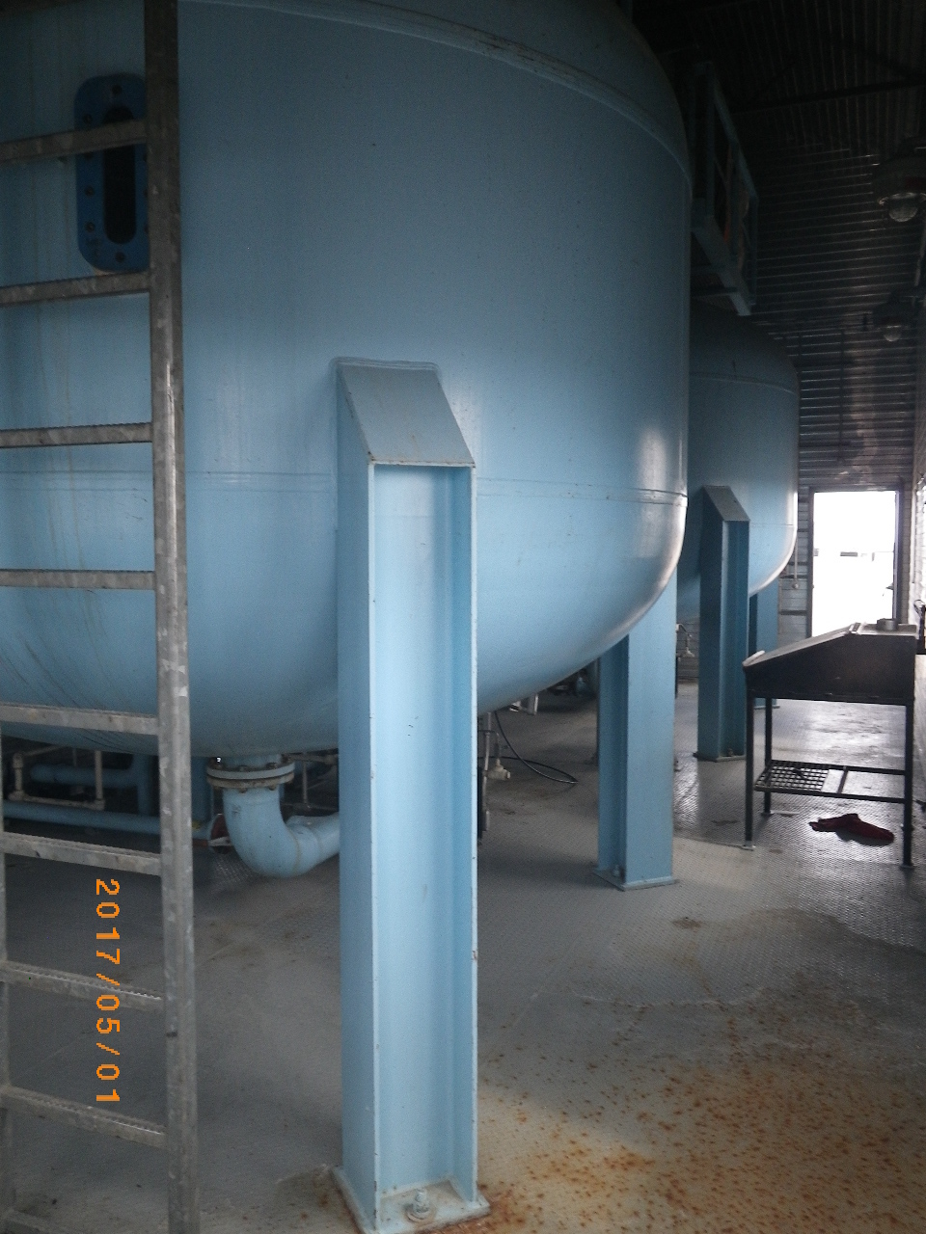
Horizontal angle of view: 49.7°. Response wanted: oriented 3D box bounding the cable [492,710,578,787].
[{"bbox_3d":[0.439,0.821,6.870,0.648,0.522,0.648,0,4,0],"label":"cable"}]

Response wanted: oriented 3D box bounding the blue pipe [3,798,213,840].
[{"bbox_3d":[-2.012,1.086,5.378,1.421,0.091,0.091,2,4,22],"label":"blue pipe"}]

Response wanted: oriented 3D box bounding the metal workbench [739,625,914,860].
[{"bbox_3d":[1.949,0.620,5.314,0.820,1.129,0.763,2,4,22],"label":"metal workbench"}]

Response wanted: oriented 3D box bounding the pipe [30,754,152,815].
[{"bbox_3d":[-2.048,0.882,5.514,0.868,0.360,0.125,2,4,22],"label":"pipe"}]

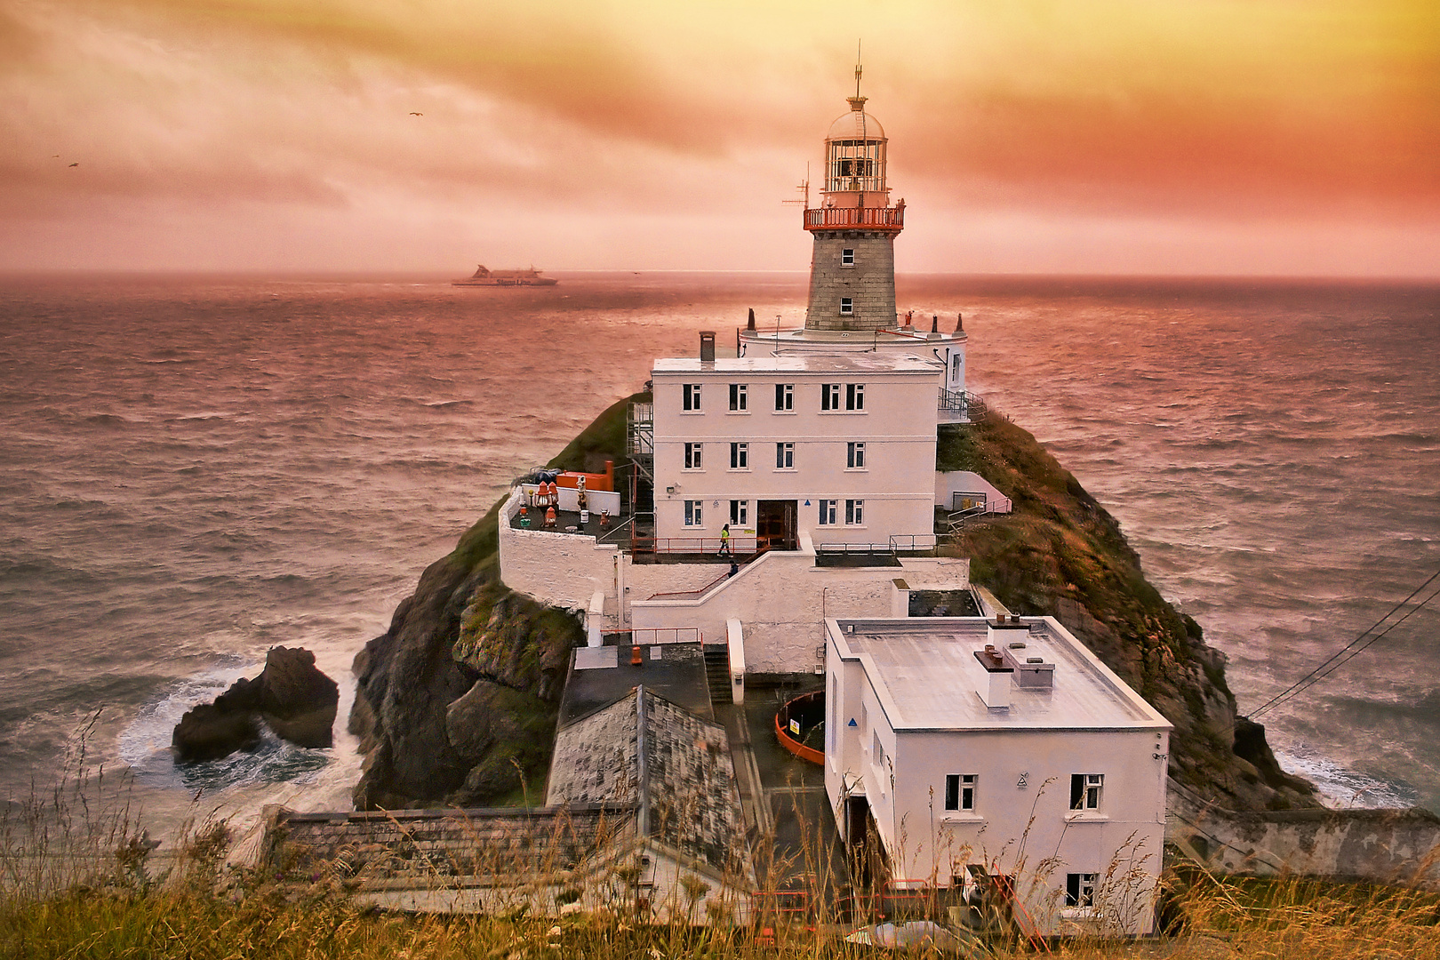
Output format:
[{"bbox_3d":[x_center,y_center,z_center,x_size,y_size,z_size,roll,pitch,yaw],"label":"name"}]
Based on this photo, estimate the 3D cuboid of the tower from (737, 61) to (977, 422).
[{"bbox_3d":[9.346,-15.825,75.193,16.200,21.840,15.800,0,11,-3],"label":"tower"}]

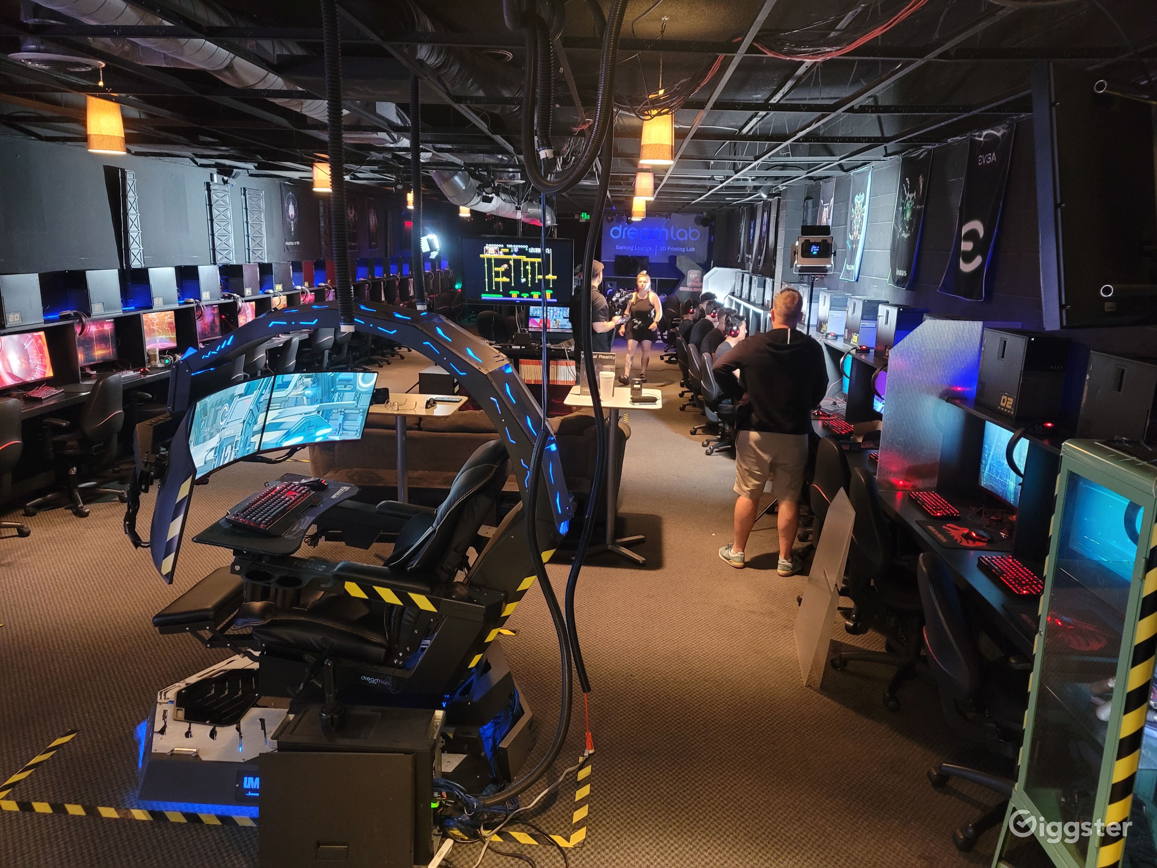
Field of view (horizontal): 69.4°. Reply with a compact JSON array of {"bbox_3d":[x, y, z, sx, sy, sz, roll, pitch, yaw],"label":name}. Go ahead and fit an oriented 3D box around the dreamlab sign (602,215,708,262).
[{"bbox_3d":[1.662,-4.213,18.053,2.300,1.000,0.060,2,13,3],"label":"dreamlab sign"}]

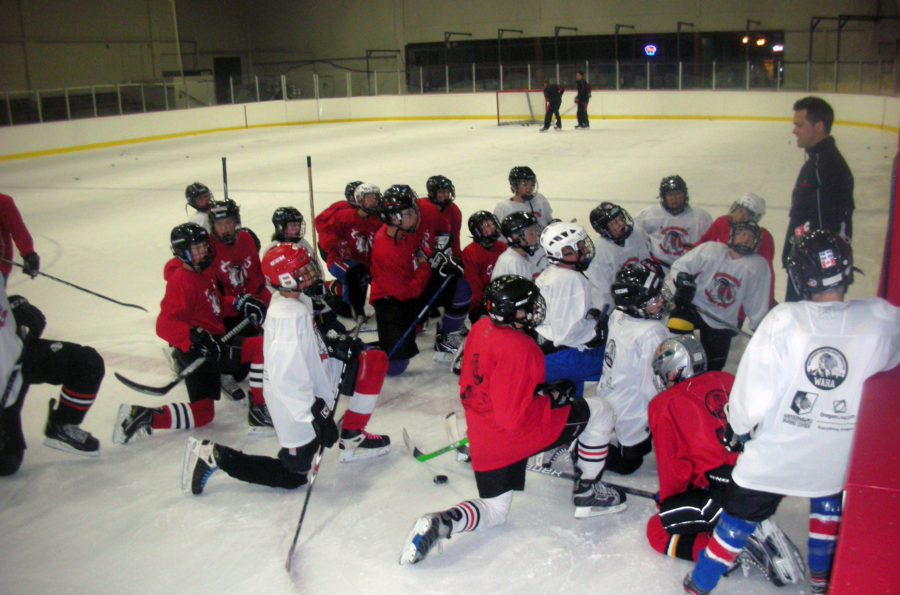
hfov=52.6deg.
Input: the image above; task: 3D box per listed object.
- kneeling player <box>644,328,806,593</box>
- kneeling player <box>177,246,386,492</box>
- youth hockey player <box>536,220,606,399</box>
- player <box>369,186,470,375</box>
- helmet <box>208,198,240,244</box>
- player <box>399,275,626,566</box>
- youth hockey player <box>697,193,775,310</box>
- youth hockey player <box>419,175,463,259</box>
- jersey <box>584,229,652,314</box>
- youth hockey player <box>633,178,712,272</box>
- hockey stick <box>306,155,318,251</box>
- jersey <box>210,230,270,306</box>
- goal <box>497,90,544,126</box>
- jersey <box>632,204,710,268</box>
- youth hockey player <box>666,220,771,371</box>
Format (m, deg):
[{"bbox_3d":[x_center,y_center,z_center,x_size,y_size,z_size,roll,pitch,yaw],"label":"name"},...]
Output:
[{"bbox_3d":[1.146,0.640,3.800,0.680,0.980,0.520,9,18,37],"label":"kneeling player"},{"bbox_3d":[-0.842,0.343,4.599,1.050,1.260,0.560,-4,14,-12],"label":"kneeling player"},{"bbox_3d":[0.643,0.199,5.050,0.900,1.240,0.580,-2,14,-1],"label":"youth hockey player"},{"bbox_3d":[-0.348,-0.100,6.343,0.920,1.300,0.580,1,14,11],"label":"player"},{"bbox_3d":[-1.541,-0.519,6.220,0.230,0.290,0.280,-5,14,-12],"label":"helmet"},{"bbox_3d":[0.274,0.490,4.052,1.120,1.190,0.540,-7,15,-21],"label":"player"},{"bbox_3d":[2.027,-0.148,6.422,0.550,1.180,0.720,1,14,11],"label":"youth hockey player"},{"bbox_3d":[-0.050,-0.398,7.532,0.500,1.220,0.750,-5,15,-14],"label":"youth hockey player"},{"bbox_3d":[1.047,-0.127,5.802,0.500,0.650,0.380,-13,18,-39],"label":"jersey"},{"bbox_3d":[1.703,-0.311,7.000,0.640,1.240,0.750,2,14,13],"label":"youth hockey player"},{"bbox_3d":[-0.932,-0.224,6.384,0.080,1.520,0.280,-8,15,-24],"label":"hockey stick"},{"bbox_3d":[-1.500,-0.178,6.323,0.540,0.580,0.360,-9,16,-27],"label":"jersey"},{"bbox_3d":[2.860,-7.166,34.335,1.880,1.250,1.080,4,15,22],"label":"goal"},{"bbox_3d":[1.700,-0.418,6.973,0.580,0.580,0.360,2,14,13],"label":"jersey"},{"bbox_3d":[1.742,0.042,5.901,0.620,1.080,0.780,0,14,7],"label":"youth hockey player"}]

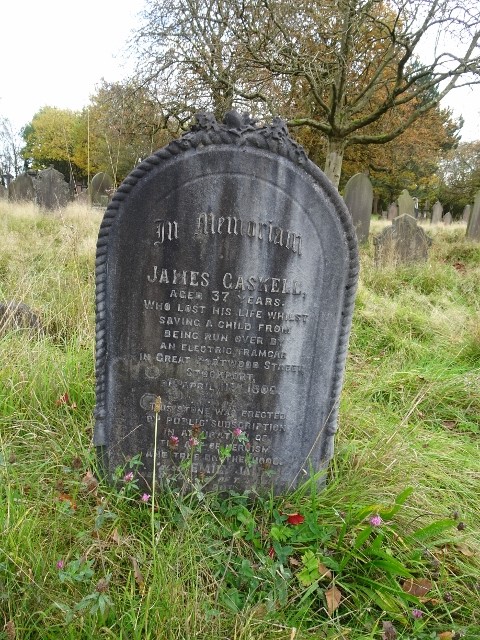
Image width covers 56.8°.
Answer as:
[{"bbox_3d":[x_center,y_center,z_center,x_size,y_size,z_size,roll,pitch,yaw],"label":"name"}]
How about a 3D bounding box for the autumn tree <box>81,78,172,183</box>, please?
[{"bbox_3d":[-8.416,-13.705,33.322,6.780,7.465,5.763,4,17,0],"label":"autumn tree"}]

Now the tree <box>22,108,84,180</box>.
[{"bbox_3d":[-14.095,-13.160,33.899,4.546,5.659,3.864,4,17,0],"label":"tree"}]

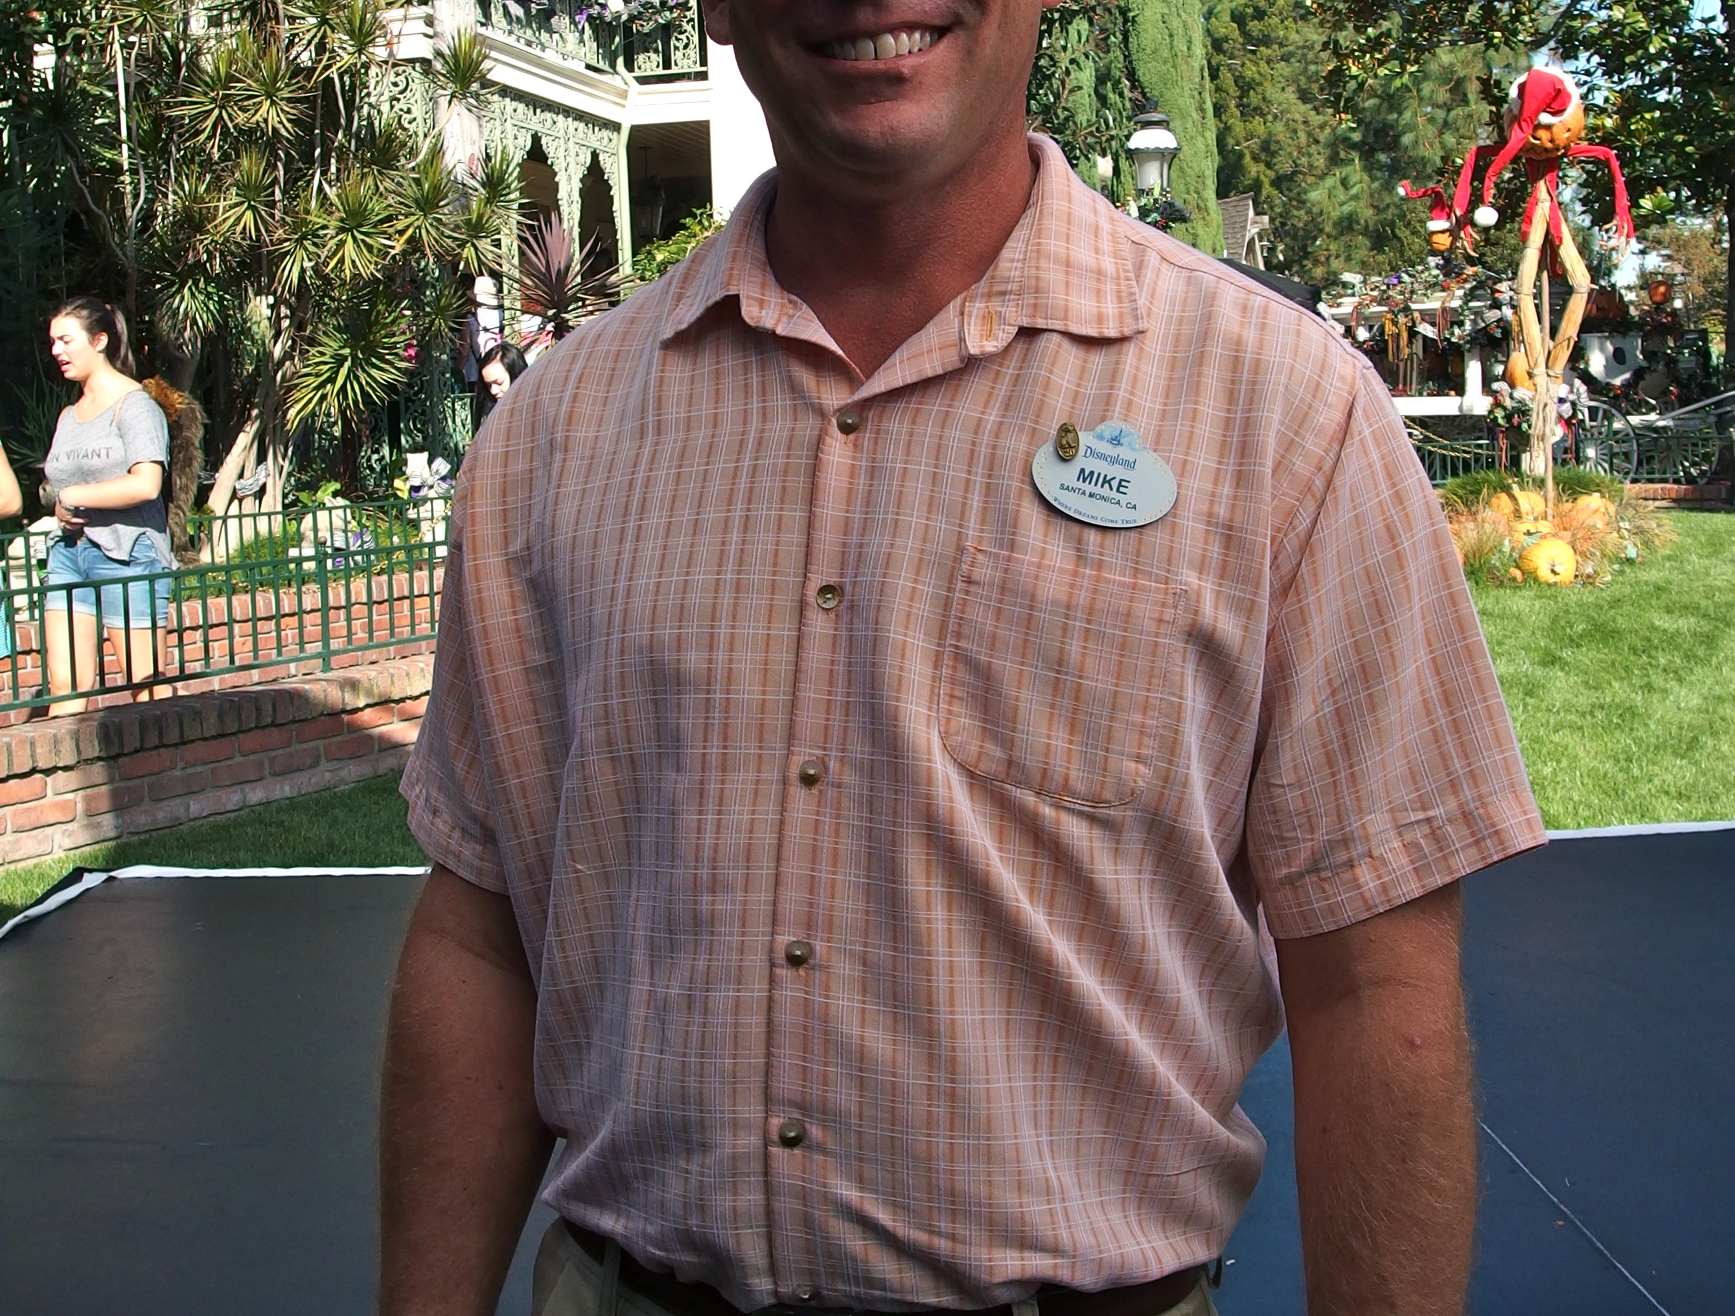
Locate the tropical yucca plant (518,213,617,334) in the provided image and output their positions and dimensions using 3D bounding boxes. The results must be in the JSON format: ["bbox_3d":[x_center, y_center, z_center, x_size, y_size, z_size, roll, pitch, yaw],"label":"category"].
[{"bbox_3d":[-1.941,-2.428,12.000,0.720,0.900,0.700,-2,8,-6],"label":"tropical yucca plant"}]

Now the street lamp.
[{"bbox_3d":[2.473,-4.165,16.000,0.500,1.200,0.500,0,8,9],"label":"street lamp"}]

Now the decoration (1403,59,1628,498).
[{"bbox_3d":[4.166,-2.373,11.900,1.400,2.800,0.650,1,8,10],"label":"decoration"}]

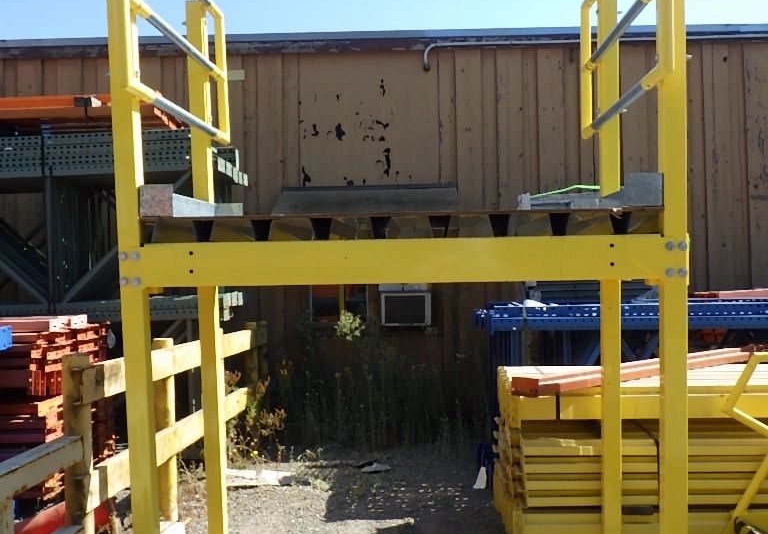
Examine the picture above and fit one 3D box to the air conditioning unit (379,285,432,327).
[{"bbox_3d":[0.197,0.355,7.250,0.435,0.310,0.360,-1,-1,0],"label":"air conditioning unit"}]

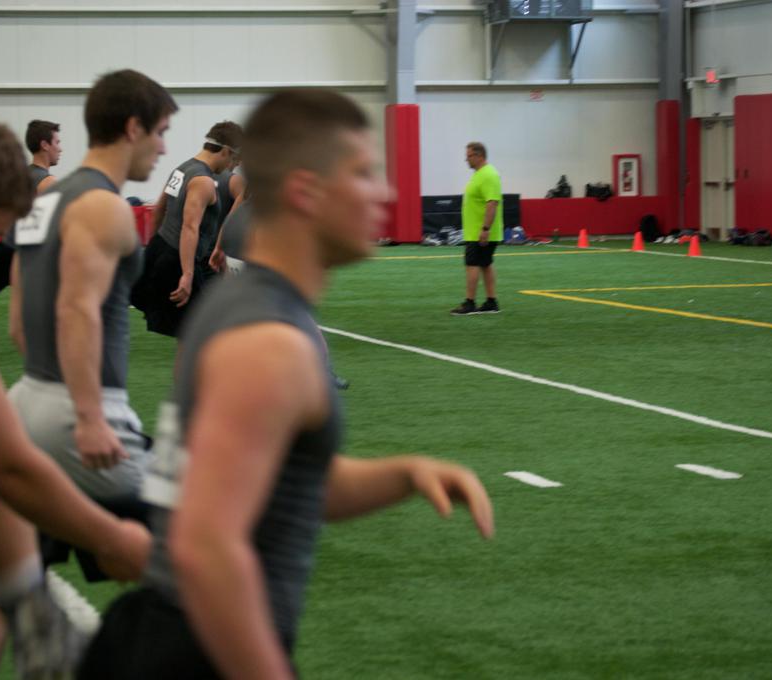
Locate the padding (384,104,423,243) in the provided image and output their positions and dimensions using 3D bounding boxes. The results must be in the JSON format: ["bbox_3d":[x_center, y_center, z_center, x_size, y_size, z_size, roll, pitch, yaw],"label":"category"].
[{"bbox_3d":[0.317,-3.019,47.900,0.470,2.480,0.580,-2,4,-15],"label":"padding"}]

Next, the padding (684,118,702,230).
[{"bbox_3d":[5.715,-3.011,49.100,0.120,2.200,0.550,-2,4,-15],"label":"padding"}]

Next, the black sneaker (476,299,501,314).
[{"bbox_3d":[1.018,-0.333,26.633,0.280,0.120,0.110,-2,4,-15],"label":"black sneaker"}]

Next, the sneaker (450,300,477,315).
[{"bbox_3d":[0.778,-0.320,26.515,0.280,0.120,0.110,-2,4,-15],"label":"sneaker"}]

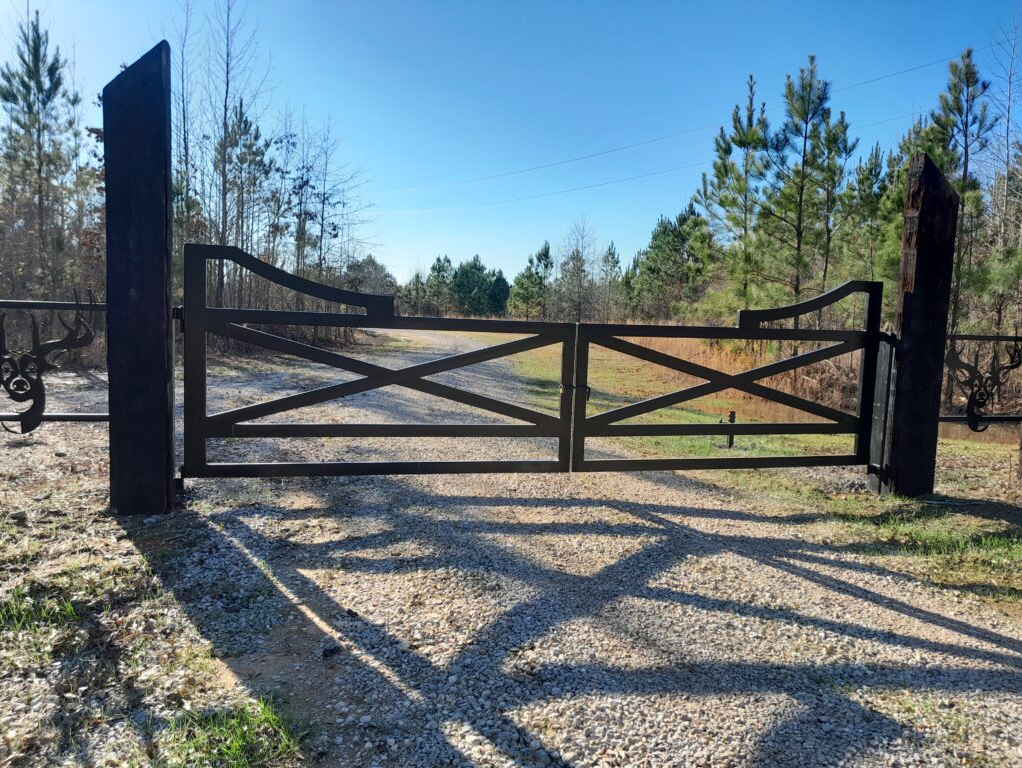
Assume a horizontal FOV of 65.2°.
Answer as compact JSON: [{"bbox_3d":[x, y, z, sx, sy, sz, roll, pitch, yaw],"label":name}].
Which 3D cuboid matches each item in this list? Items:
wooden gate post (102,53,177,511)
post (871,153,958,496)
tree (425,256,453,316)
[{"bbox_3d":[-1.993,-0.526,4.327,0.290,2.450,0.230,1,5,-12],"label":"wooden gate post"},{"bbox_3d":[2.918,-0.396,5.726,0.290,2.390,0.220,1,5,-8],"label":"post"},{"bbox_3d":[-6.266,-8.589,70.000,2.500,5.500,2.500,2,5,0],"label":"tree"}]

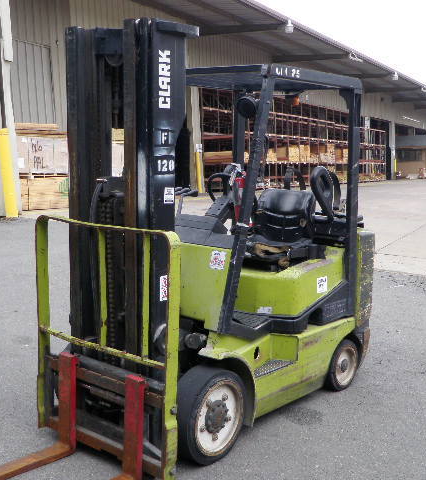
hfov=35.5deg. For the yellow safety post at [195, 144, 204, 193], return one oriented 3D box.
[{"bbox_3d":[-0.500,-2.686,25.000,0.190,1.750,0.190,1,6,29],"label":"yellow safety post"}]

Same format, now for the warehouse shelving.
[{"bbox_3d":[5.389,-5.163,36.927,1.400,4.100,27.000,1,6,29],"label":"warehouse shelving"}]

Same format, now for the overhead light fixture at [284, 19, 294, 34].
[{"bbox_3d":[2.586,-7.313,22.800,0.340,0.500,0.340,-2,5,0],"label":"overhead light fixture"}]

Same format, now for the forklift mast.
[{"bbox_3d":[-0.468,-0.115,3.620,0.710,1.970,0.290,6,8,38],"label":"forklift mast"}]

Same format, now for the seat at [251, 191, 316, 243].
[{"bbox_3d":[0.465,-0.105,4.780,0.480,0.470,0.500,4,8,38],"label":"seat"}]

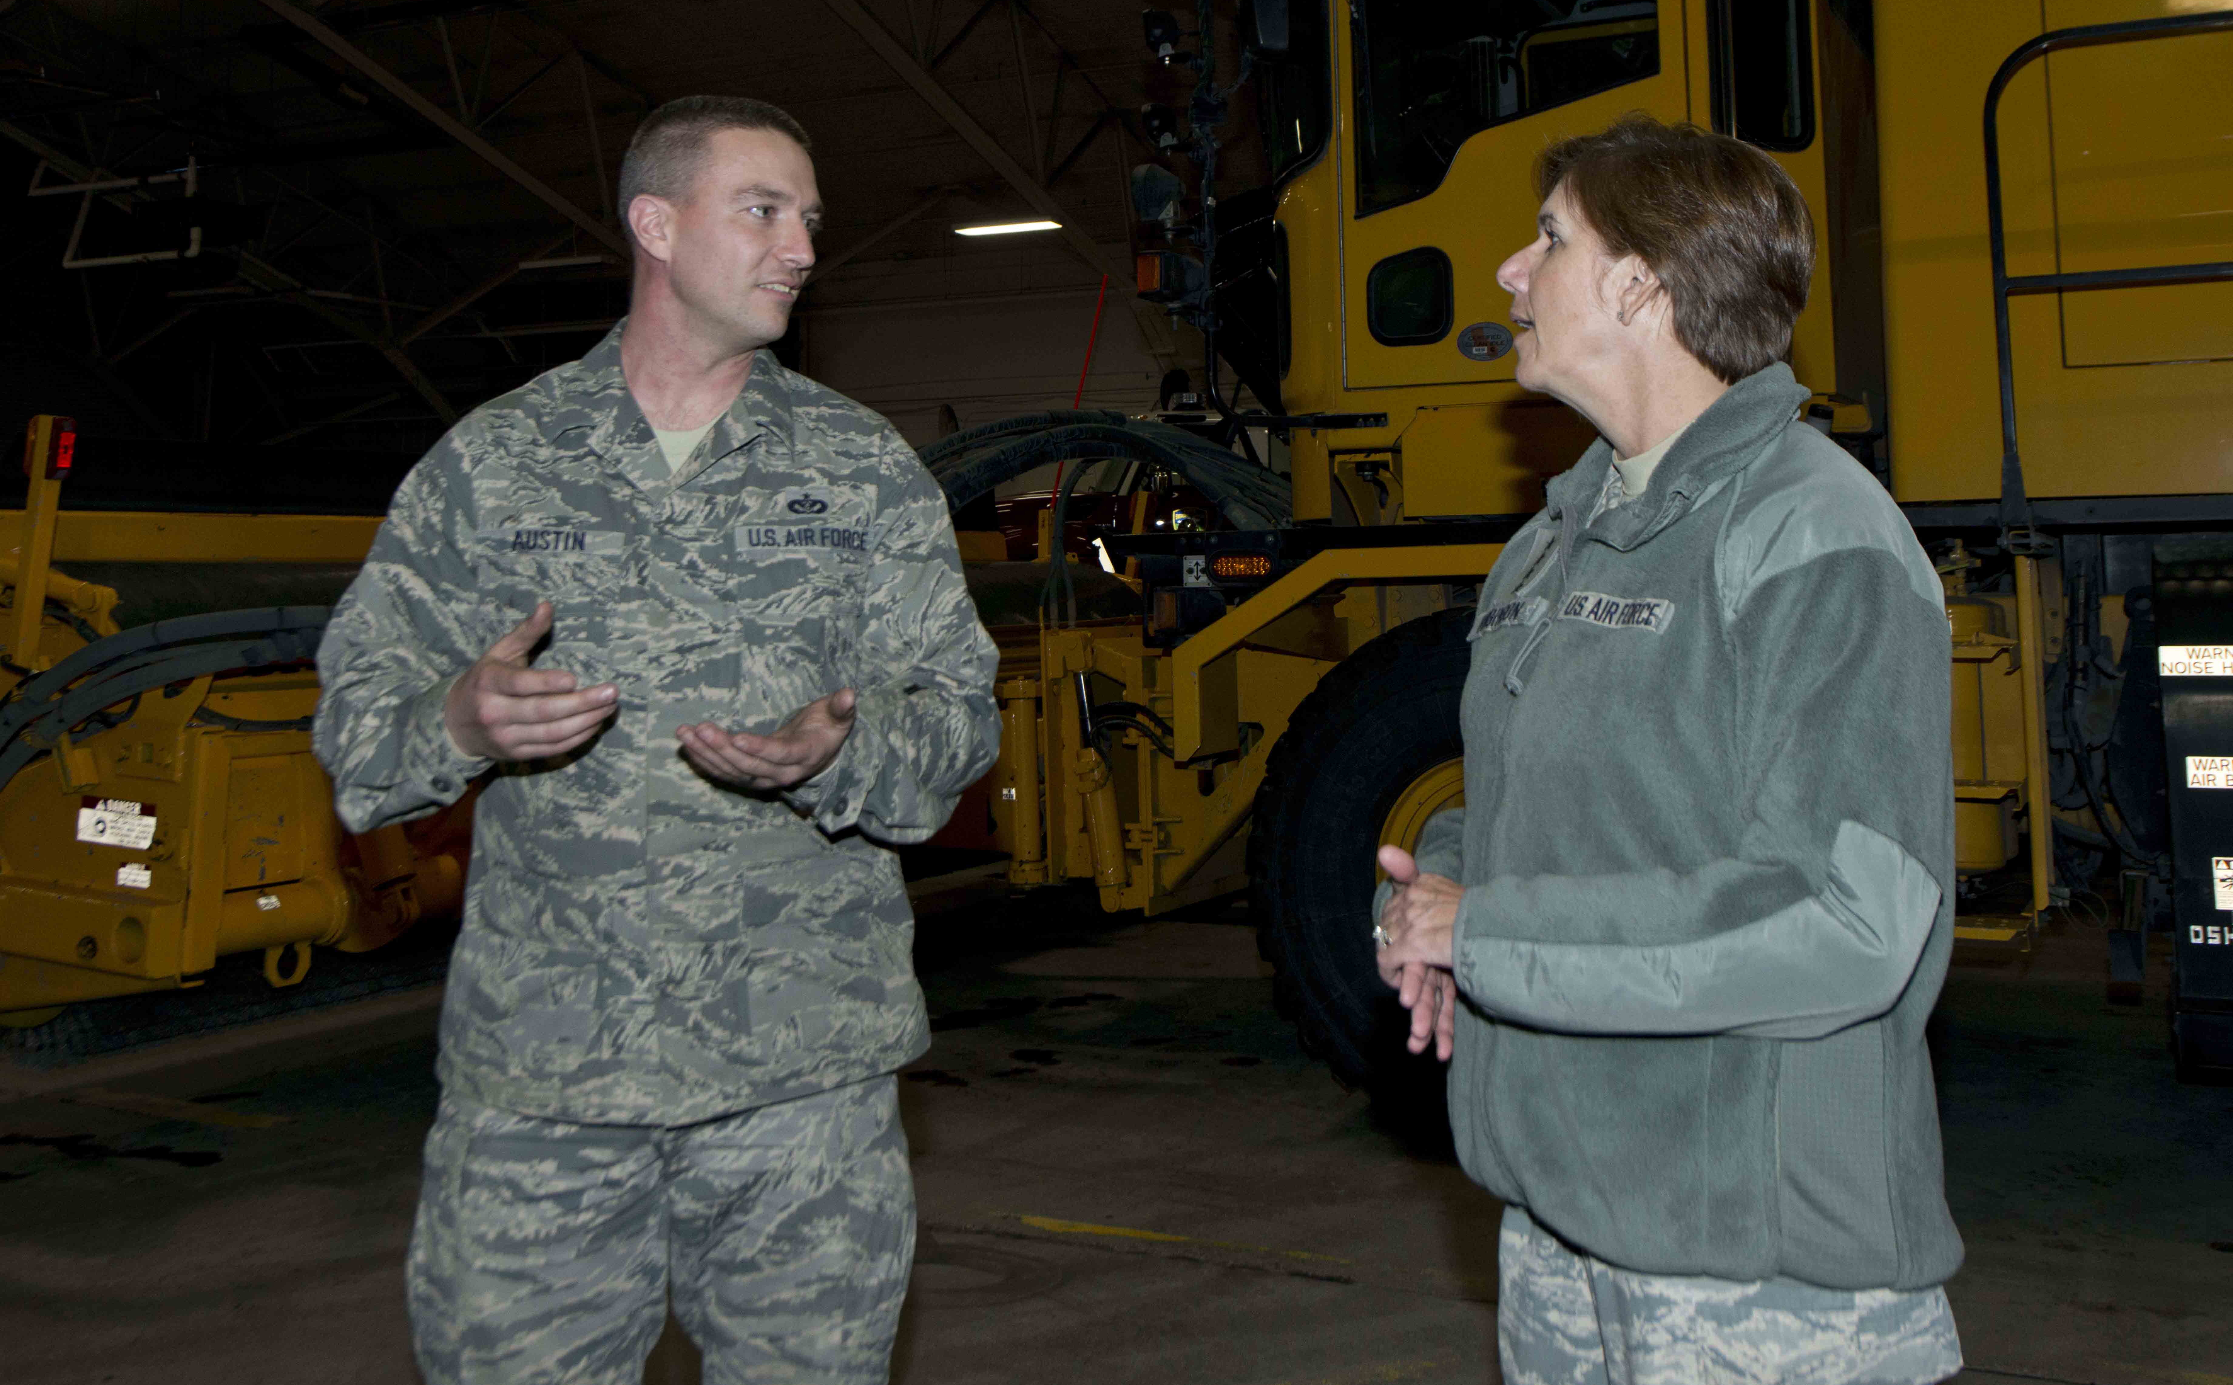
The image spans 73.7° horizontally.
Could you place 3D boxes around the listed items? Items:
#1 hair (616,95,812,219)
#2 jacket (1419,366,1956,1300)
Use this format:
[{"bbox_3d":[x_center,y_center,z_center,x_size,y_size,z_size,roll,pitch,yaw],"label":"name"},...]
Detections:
[{"bbox_3d":[-0.380,-0.498,1.410,0.190,0.130,0.165,-1,-2,20],"label":"hair"},{"bbox_3d":[0.460,0.100,1.200,0.400,0.710,0.480,0,-1,-16],"label":"jacket"}]

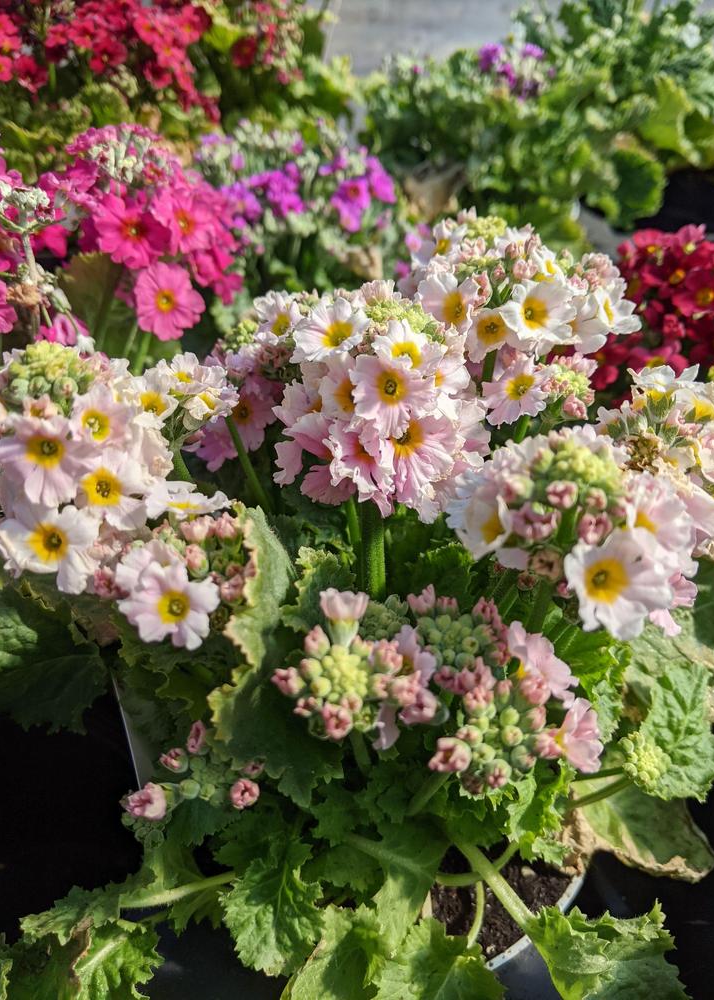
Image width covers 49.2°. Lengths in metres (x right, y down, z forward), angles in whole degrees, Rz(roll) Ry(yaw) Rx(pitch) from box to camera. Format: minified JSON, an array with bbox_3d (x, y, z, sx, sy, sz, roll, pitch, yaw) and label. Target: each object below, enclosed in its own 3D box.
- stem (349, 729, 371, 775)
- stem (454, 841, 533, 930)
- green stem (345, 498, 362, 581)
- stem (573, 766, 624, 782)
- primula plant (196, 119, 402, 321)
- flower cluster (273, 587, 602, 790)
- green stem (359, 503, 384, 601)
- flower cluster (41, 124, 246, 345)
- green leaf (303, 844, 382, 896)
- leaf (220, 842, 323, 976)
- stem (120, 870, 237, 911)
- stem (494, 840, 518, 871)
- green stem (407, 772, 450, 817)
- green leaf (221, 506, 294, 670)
[{"bbox_3d":[0.001,0.088,0.274,0.005,0.031,0.005,-6,37,5],"label":"stem"},{"bbox_3d":[0.051,0.144,0.292,0.007,0.007,0.044,-40,75,0],"label":"stem"},{"bbox_3d":[-0.001,0.015,0.294,0.005,0.035,0.005,-5,16,4],"label":"green stem"},{"bbox_3d":[0.089,0.102,0.290,0.019,0.004,0.004,-14,0,6],"label":"stem"},{"bbox_3d":[-0.034,-0.162,0.433,0.102,0.072,0.077,0,38,0],"label":"primula plant"},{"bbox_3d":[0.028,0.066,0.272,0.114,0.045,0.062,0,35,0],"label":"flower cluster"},{"bbox_3d":[0.006,0.019,0.290,0.008,0.040,0.008,0,15,0],"label":"green stem"},{"bbox_3d":[-0.098,-0.128,0.376,0.083,0.082,0.072,0,38,0],"label":"flower cluster"},{"bbox_3d":[-0.005,0.139,0.293,0.030,0.011,0.020,0,38,0],"label":"green leaf"},{"bbox_3d":[-0.032,0.155,0.295,0.038,0.020,0.052,0,72,0],"label":"leaf"},{"bbox_3d":[-0.067,0.148,0.294,0.043,0.005,0.005,-10,39,-10],"label":"stem"},{"bbox_3d":[0.058,0.137,0.300,0.004,0.004,0.015,41,84,0],"label":"stem"},{"bbox_3d":[0.027,0.111,0.295,0.006,0.021,0.006,44,21,0],"label":"green stem"},{"bbox_3d":[-0.037,0.032,0.290,0.023,0.047,0.035,0,38,0],"label":"green leaf"}]

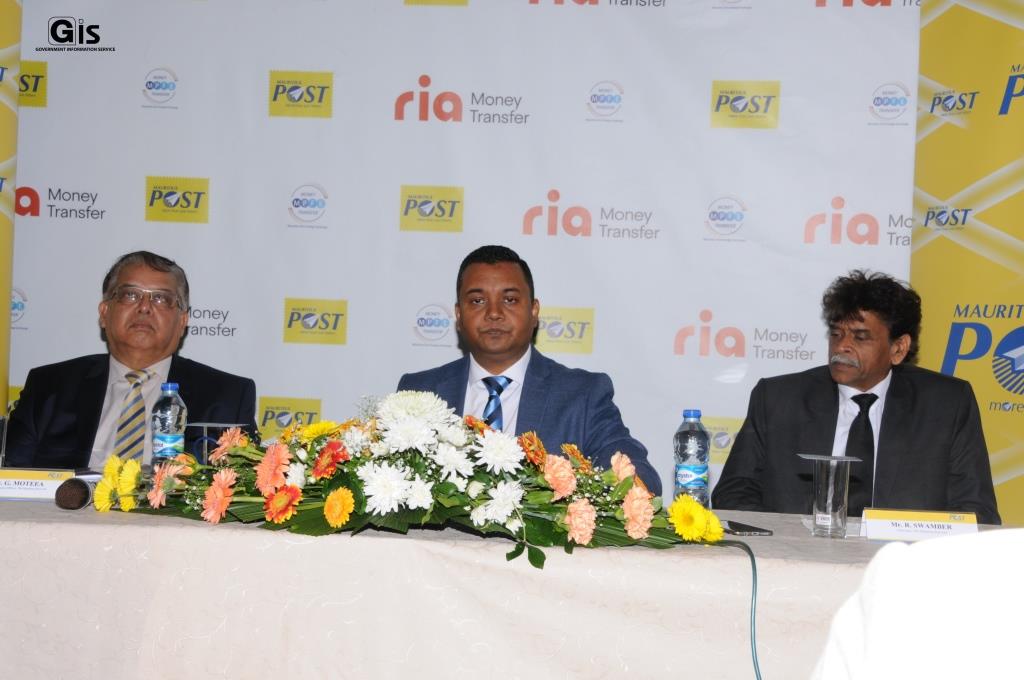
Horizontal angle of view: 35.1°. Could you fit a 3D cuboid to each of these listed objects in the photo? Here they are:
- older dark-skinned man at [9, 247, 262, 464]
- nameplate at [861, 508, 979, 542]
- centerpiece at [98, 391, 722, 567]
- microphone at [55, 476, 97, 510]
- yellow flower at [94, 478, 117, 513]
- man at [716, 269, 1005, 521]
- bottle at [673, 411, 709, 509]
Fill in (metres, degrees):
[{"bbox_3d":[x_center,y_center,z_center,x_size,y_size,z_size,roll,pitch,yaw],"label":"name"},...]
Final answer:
[{"bbox_3d":[-0.820,0.437,3.390,0.560,1.240,0.720,2,0,0],"label":"older dark-skinned man"},{"bbox_3d":[0.717,0.321,2.830,0.200,0.053,0.060,2,0,2],"label":"nameplate"},{"bbox_3d":[-0.170,0.216,2.700,1.030,0.250,0.360,2,0,5],"label":"centerpiece"},{"bbox_3d":[-0.730,0.266,2.830,0.054,0.054,0.180,2,0,23],"label":"microphone"},{"bbox_3d":[-0.700,0.266,2.790,0.035,0.057,0.057,2,0,-6],"label":"yellow flower"},{"bbox_3d":[0.720,0.484,3.290,0.590,1.250,0.720,2,0,7],"label":"man"},{"bbox_3d":[0.321,0.227,2.890,0.065,0.210,0.065,2,0,5],"label":"bottle"}]

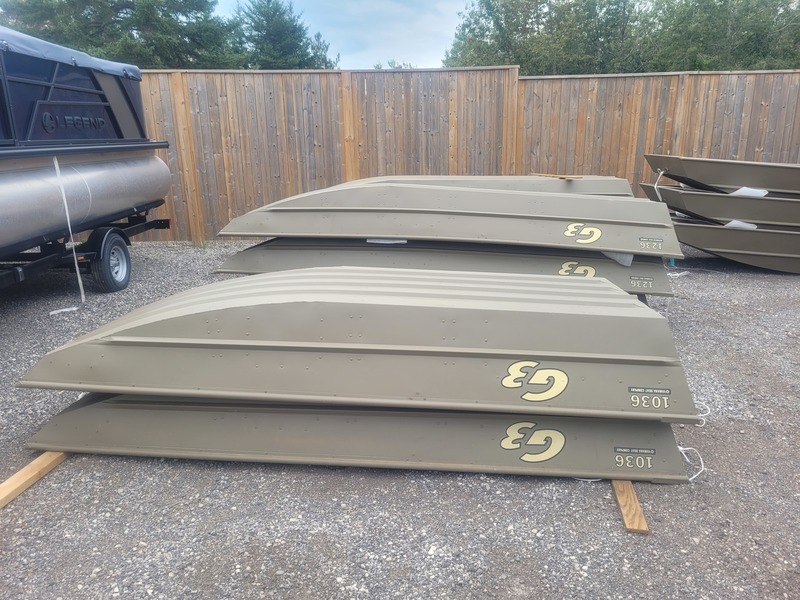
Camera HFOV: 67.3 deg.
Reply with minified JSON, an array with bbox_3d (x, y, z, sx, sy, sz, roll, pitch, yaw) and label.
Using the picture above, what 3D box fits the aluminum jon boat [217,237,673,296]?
[{"bbox_3d":[0.301,-0.430,5.227,3.649,0.468,1.221,3,12,4],"label":"aluminum jon boat"}]

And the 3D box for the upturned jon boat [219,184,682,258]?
[{"bbox_3d":[0.385,-0.770,5.230,3.650,0.450,1.220,2,15,2],"label":"upturned jon boat"}]

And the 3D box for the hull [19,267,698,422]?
[{"bbox_3d":[-0.195,0.121,3.175,3.040,0.440,1.210,2,14,2],"label":"hull"}]

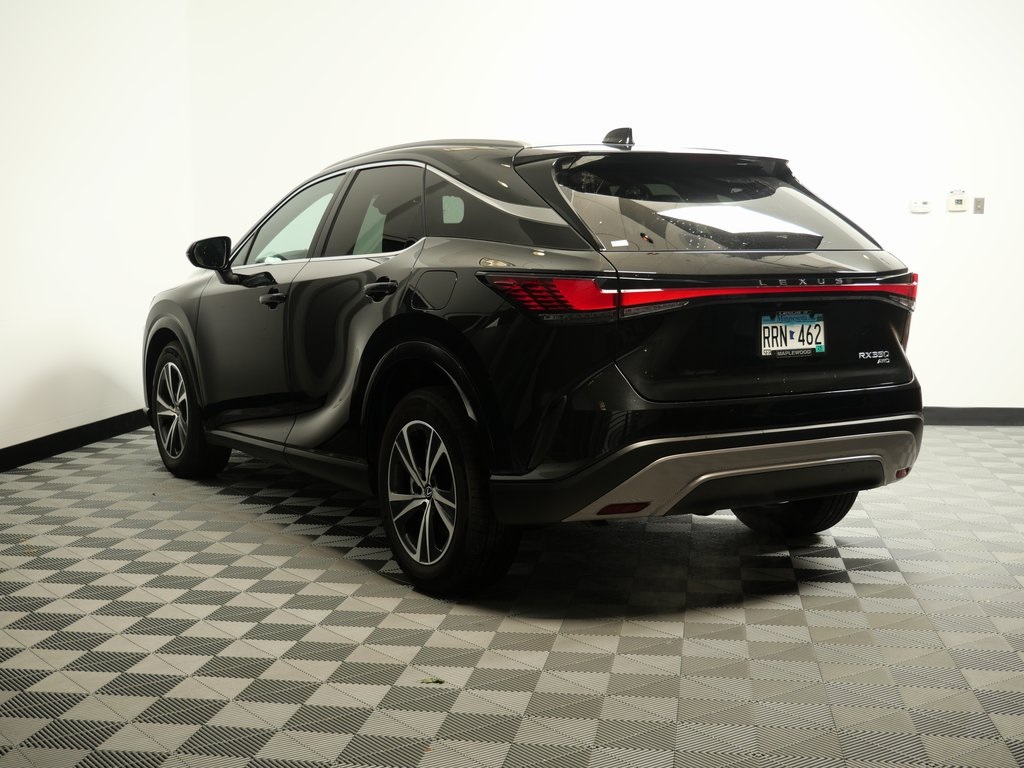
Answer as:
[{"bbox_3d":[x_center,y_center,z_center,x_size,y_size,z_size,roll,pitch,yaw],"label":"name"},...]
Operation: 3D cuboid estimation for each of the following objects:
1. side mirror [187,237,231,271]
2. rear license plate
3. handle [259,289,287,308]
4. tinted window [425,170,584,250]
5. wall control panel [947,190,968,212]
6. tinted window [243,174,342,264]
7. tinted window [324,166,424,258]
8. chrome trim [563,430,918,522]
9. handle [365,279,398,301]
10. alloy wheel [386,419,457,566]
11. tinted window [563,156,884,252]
[{"bbox_3d":[-1.512,-0.649,5.879,0.223,0.162,0.132,-4,7,-33],"label":"side mirror"},{"bbox_3d":[0.946,-0.171,3.981,0.315,0.162,0.020,-4,2,-33],"label":"rear license plate"},{"bbox_3d":[-1.064,-0.383,5.297,0.061,0.081,0.233,-4,7,-33],"label":"handle"},{"bbox_3d":[-0.042,-0.623,4.134,0.061,0.355,1.252,24,-8,-33],"label":"tinted window"},{"bbox_3d":[3.351,-1.373,8.900,0.155,0.160,0.060,1,6,10],"label":"wall control panel"},{"bbox_3d":[-1.034,-0.764,5.633,0.051,0.437,0.836,24,-8,-33],"label":"tinted window"},{"bbox_3d":[-0.517,-0.713,4.861,0.051,0.418,0.855,24,-8,-33],"label":"tinted window"},{"bbox_3d":[0.914,0.307,4.076,1.665,0.233,0.223,-4,7,-33],"label":"chrome trim"},{"bbox_3d":[-0.486,-0.352,4.408,0.061,0.081,0.233,3,3,-33],"label":"handle"},{"bbox_3d":[-0.265,0.388,4.269,0.162,0.518,0.518,-4,7,-33],"label":"alloy wheel"},{"bbox_3d":[0.734,-0.644,4.263,1.299,0.102,0.518,-4,47,-33],"label":"tinted window"}]

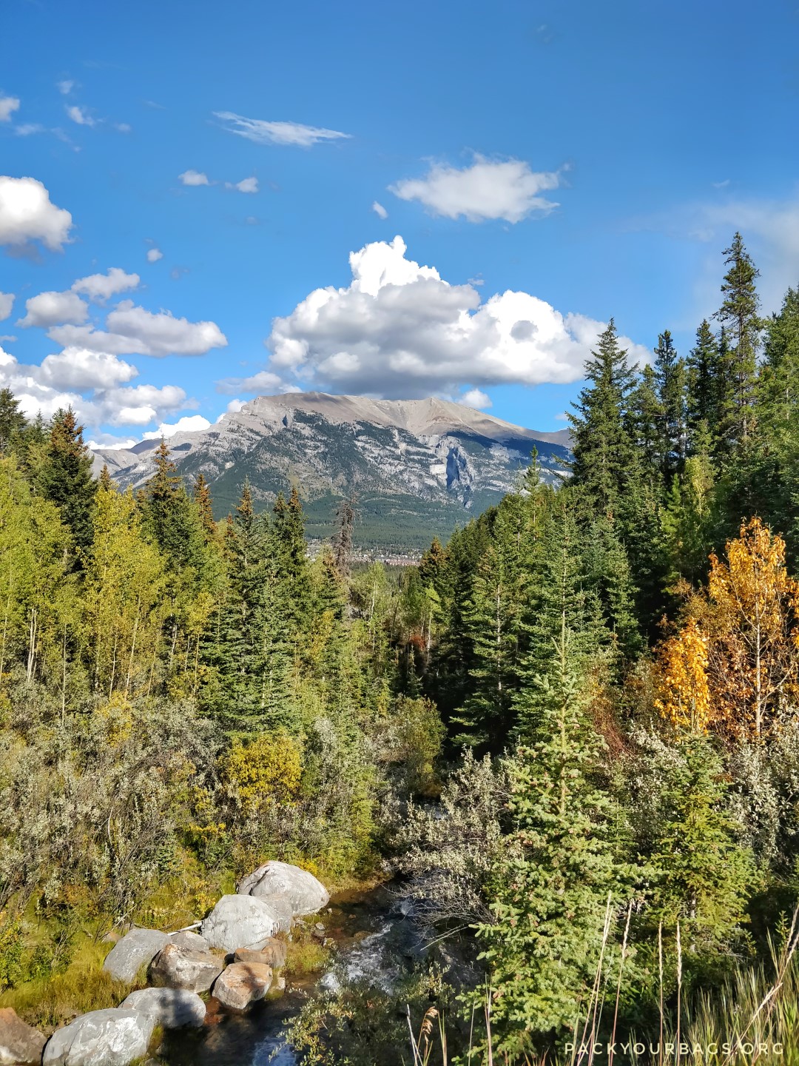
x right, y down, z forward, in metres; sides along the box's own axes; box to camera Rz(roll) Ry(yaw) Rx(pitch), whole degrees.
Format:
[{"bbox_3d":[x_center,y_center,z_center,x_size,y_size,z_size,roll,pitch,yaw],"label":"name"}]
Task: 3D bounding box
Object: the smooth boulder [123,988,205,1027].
[{"bbox_3d":[-3.056,6.117,9.500,1.150,0.500,0.750,0,0,0],"label":"smooth boulder"}]

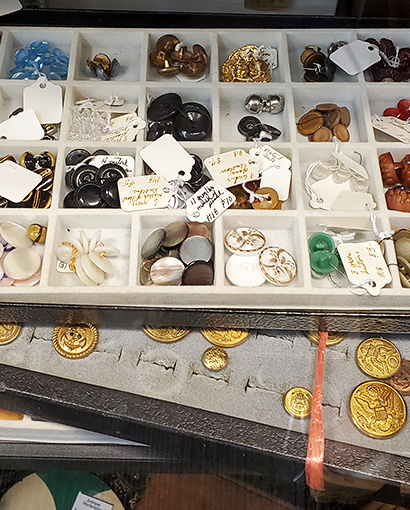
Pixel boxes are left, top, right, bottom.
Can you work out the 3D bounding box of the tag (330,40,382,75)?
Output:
[{"bbox_3d":[0.095,-0.122,0.314,0.031,0.001,0.022,-31,63,-14],"label":"tag"}]

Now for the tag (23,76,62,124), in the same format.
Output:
[{"bbox_3d":[-0.096,-0.092,0.304,0.022,0.001,0.031,-5,79,-5],"label":"tag"}]

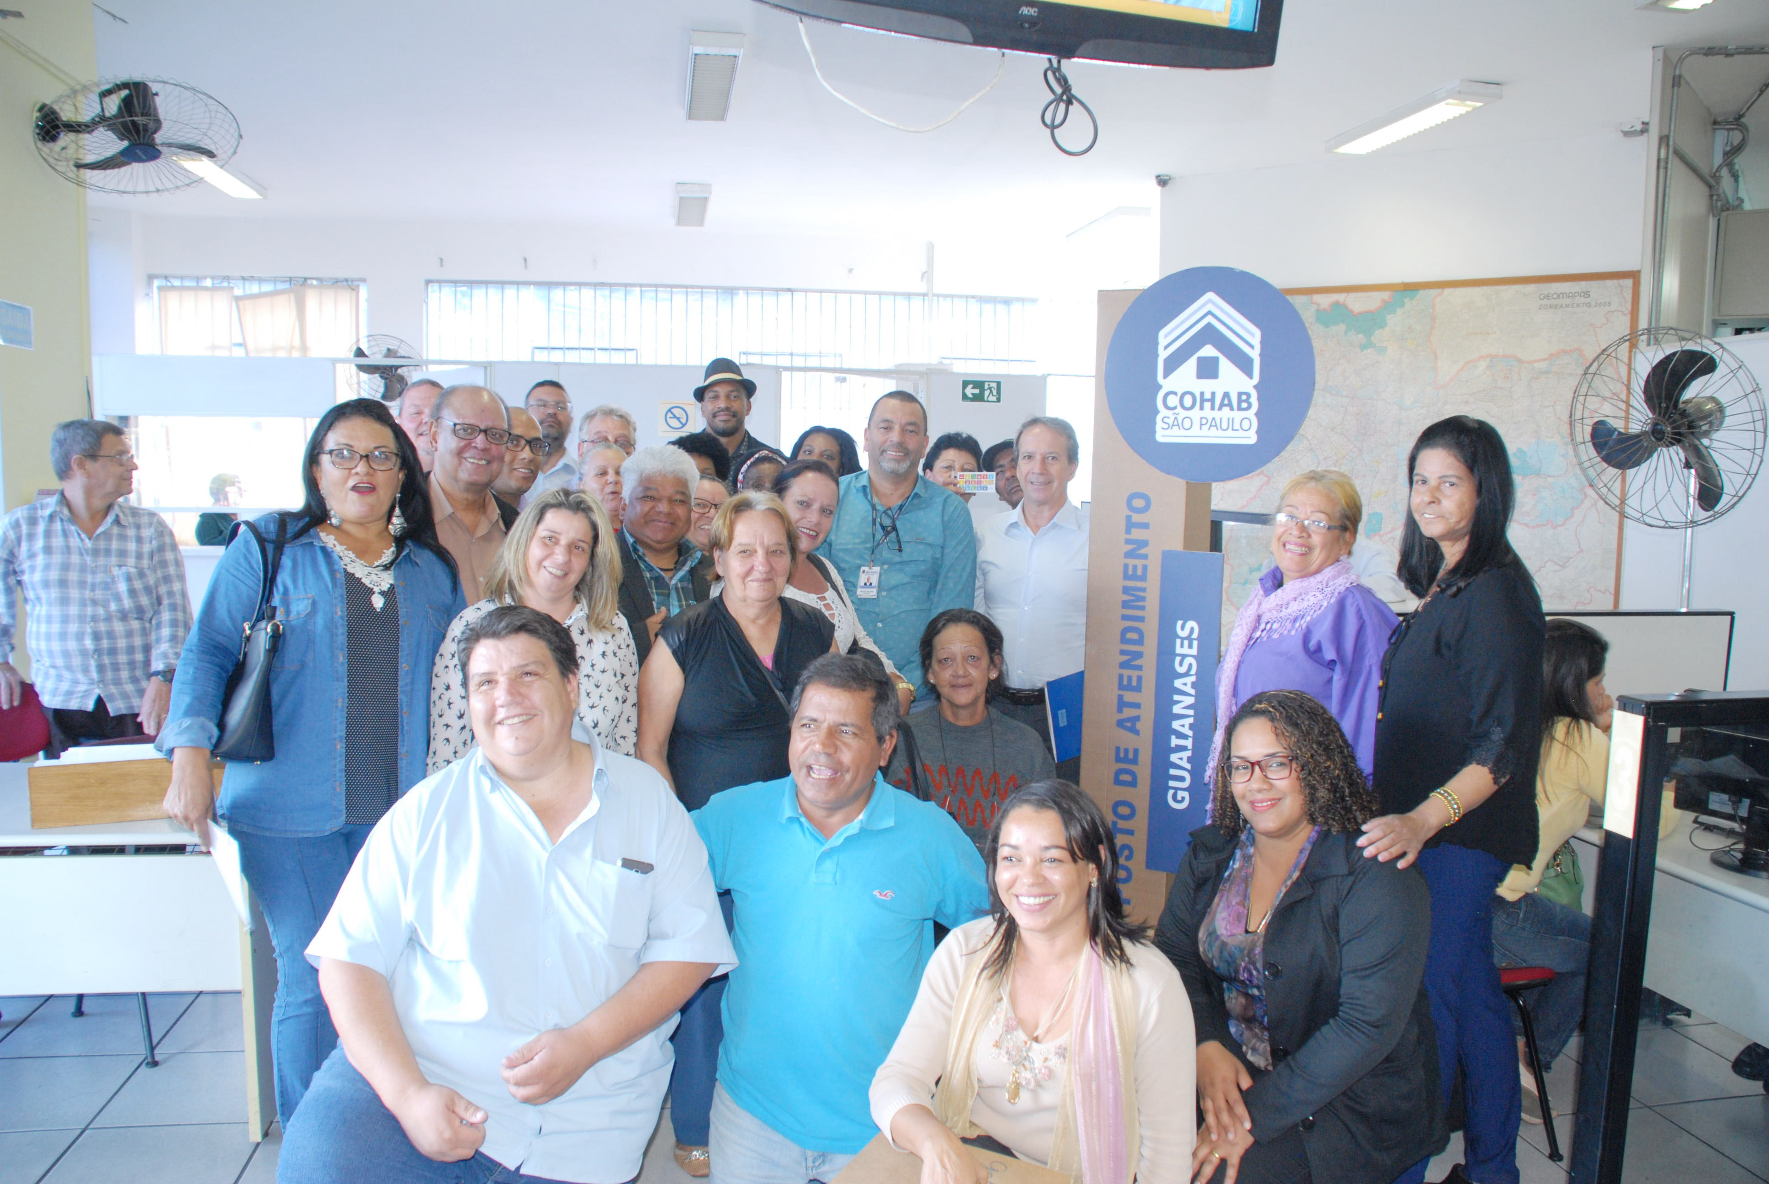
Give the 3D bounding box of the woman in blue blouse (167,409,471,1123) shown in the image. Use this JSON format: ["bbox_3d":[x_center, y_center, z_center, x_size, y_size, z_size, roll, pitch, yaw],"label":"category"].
[{"bbox_3d":[-1.131,0.442,2.725,0.570,1.663,0.380,-2,6,-25],"label":"woman in blue blouse"}]

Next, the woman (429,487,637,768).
[{"bbox_3d":[-0.751,0.522,2.887,0.480,1.483,0.340,-1,5,-18],"label":"woman"}]

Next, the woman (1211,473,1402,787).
[{"bbox_3d":[0.949,0.493,3.070,0.360,1.541,0.480,-5,7,-45],"label":"woman"}]

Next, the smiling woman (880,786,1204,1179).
[{"bbox_3d":[0.222,0.818,2.029,0.540,1.067,0.620,2,5,15],"label":"smiling woman"}]

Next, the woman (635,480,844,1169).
[{"bbox_3d":[-0.306,0.532,2.817,0.480,1.483,0.340,0,5,-7],"label":"woman"}]

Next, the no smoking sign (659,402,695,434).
[{"bbox_3d":[-1.171,-0.983,7.500,0.205,0.200,0.005,0,5,-10],"label":"no smoking sign"}]

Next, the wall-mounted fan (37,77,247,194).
[{"bbox_3d":[-2.482,-1.560,4.413,0.620,0.330,0.600,-3,-16,-10],"label":"wall-mounted fan"}]

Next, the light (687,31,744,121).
[{"bbox_3d":[-0.853,-2.528,6.562,0.240,0.070,1.250,0,5,-10],"label":"light"}]

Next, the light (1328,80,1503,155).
[{"bbox_3d":[2.839,-2.549,7.179,0.240,0.070,1.250,0,5,-10],"label":"light"}]

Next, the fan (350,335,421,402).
[{"bbox_3d":[-3.818,-1.694,10.150,0.600,0.600,0.380,1,12,0],"label":"fan"}]

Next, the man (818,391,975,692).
[{"bbox_3d":[0.035,0.326,3.679,0.510,1.745,0.330,1,5,7],"label":"man"}]

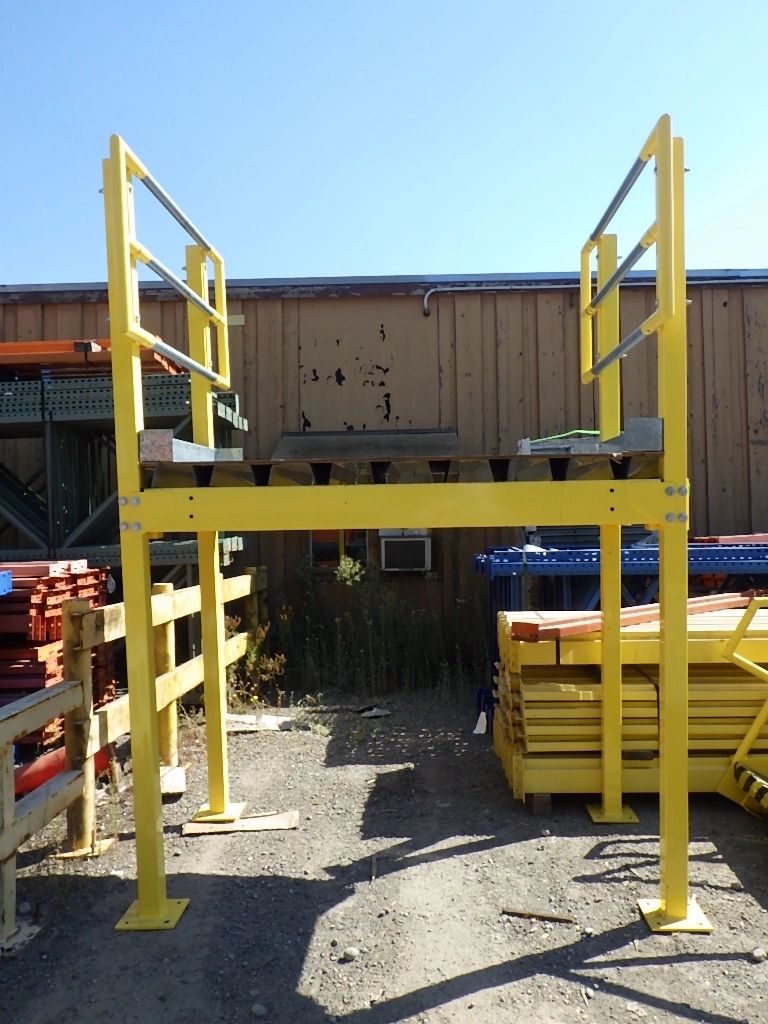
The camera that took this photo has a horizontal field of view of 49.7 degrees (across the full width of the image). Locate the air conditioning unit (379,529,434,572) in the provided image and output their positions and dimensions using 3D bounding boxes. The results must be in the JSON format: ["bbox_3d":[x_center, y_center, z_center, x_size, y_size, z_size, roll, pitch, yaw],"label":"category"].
[{"bbox_3d":[0.197,0.355,7.250,0.435,0.310,0.360,-1,-1,0],"label":"air conditioning unit"}]

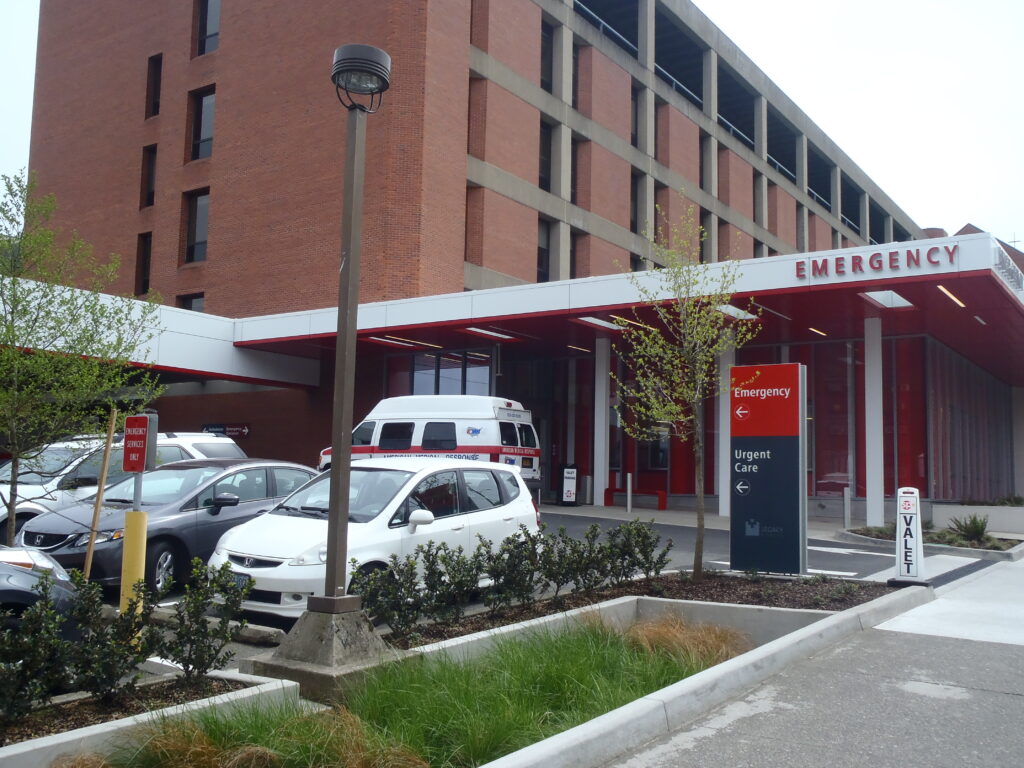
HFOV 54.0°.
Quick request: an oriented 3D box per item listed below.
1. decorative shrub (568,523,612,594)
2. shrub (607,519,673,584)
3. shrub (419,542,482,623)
[{"bbox_3d":[0.840,1.880,10.900,0.460,0.770,0.480,1,-6,0],"label":"decorative shrub"},{"bbox_3d":[1.470,1.915,11.600,0.730,0.750,0.620,1,-6,0],"label":"shrub"},{"bbox_3d":[-0.560,1.800,9.140,0.530,0.760,0.550,1,-6,0],"label":"shrub"}]

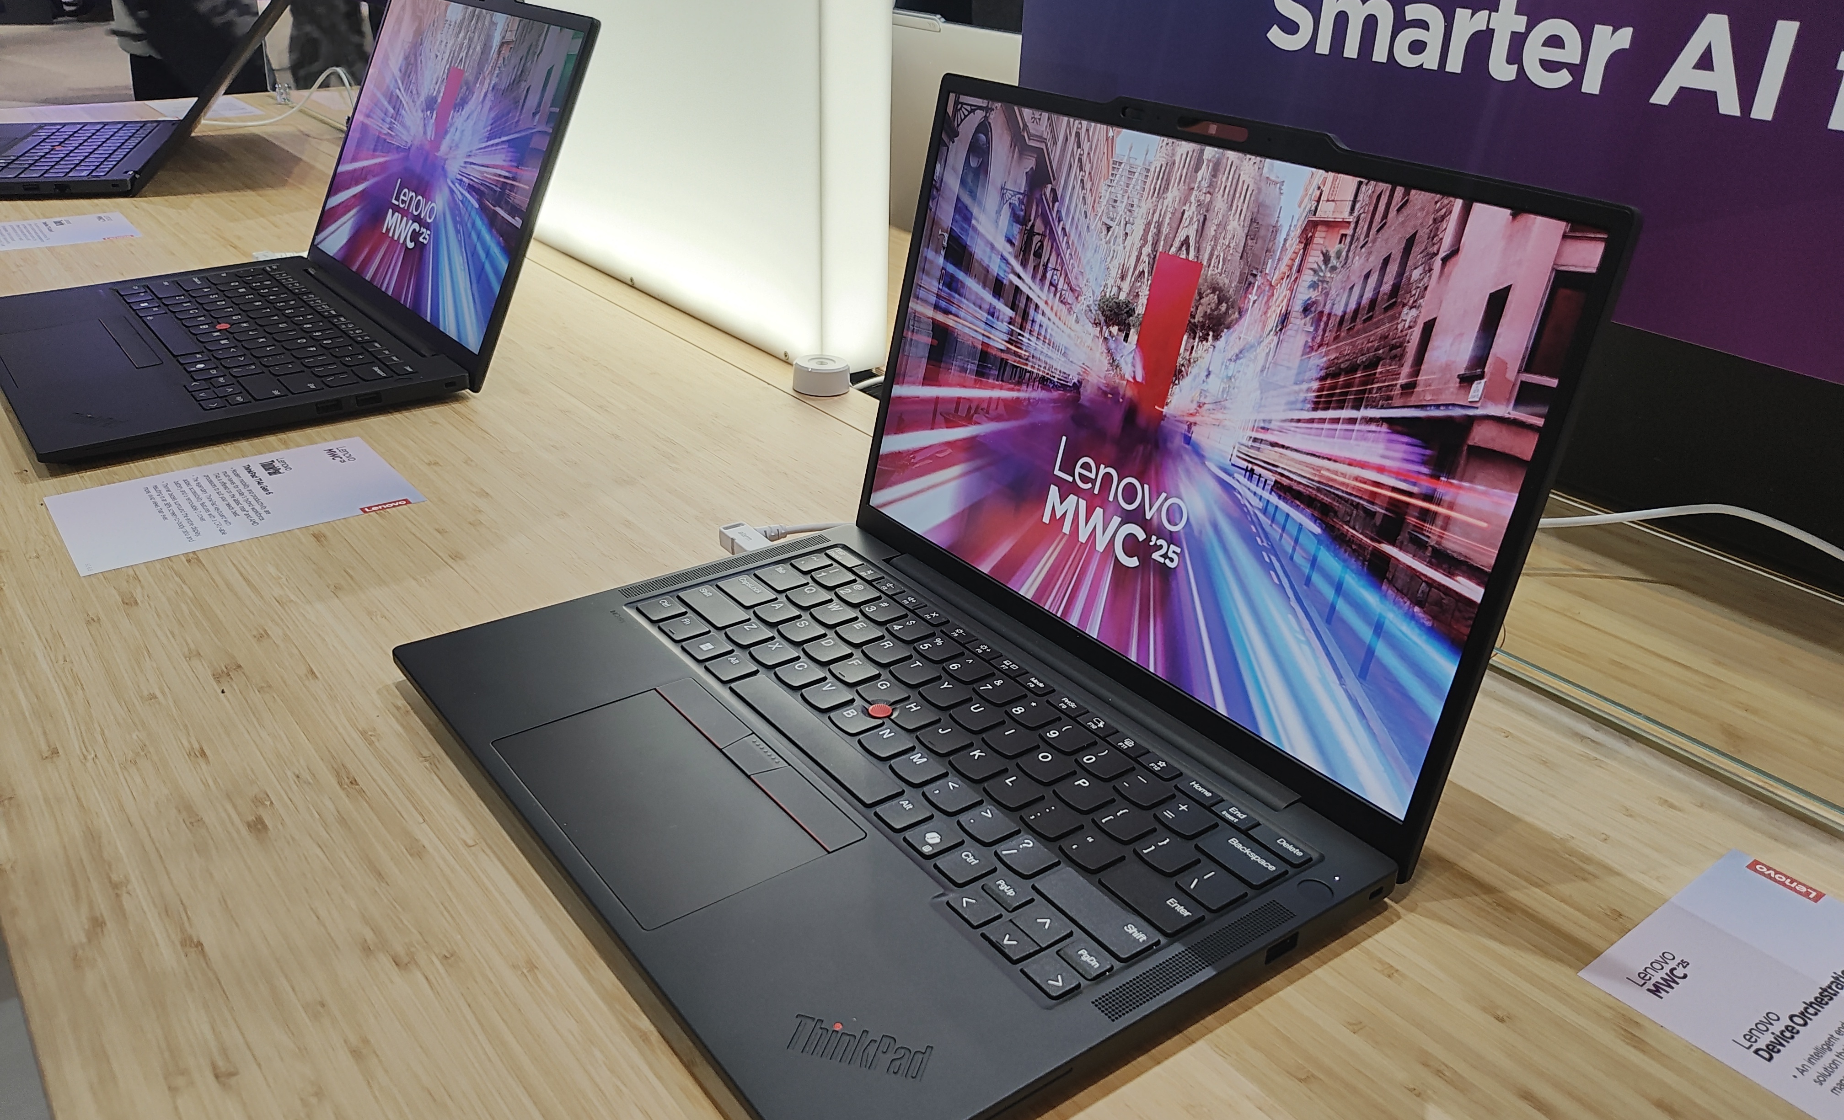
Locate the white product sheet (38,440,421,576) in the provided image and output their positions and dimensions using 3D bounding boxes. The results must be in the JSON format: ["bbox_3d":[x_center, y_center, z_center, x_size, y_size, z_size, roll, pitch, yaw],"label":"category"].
[{"bbox_3d":[-0.337,-0.030,0.655,0.149,0.001,0.104,-18,33,-35],"label":"white product sheet"}]

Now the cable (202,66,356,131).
[{"bbox_3d":[-0.786,-0.567,1.626,0.185,0.064,0.040,-18,33,-35],"label":"cable"}]

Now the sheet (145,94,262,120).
[{"bbox_3d":[-0.919,-0.579,1.706,0.105,0.001,0.148,-18,33,-35],"label":"sheet"}]

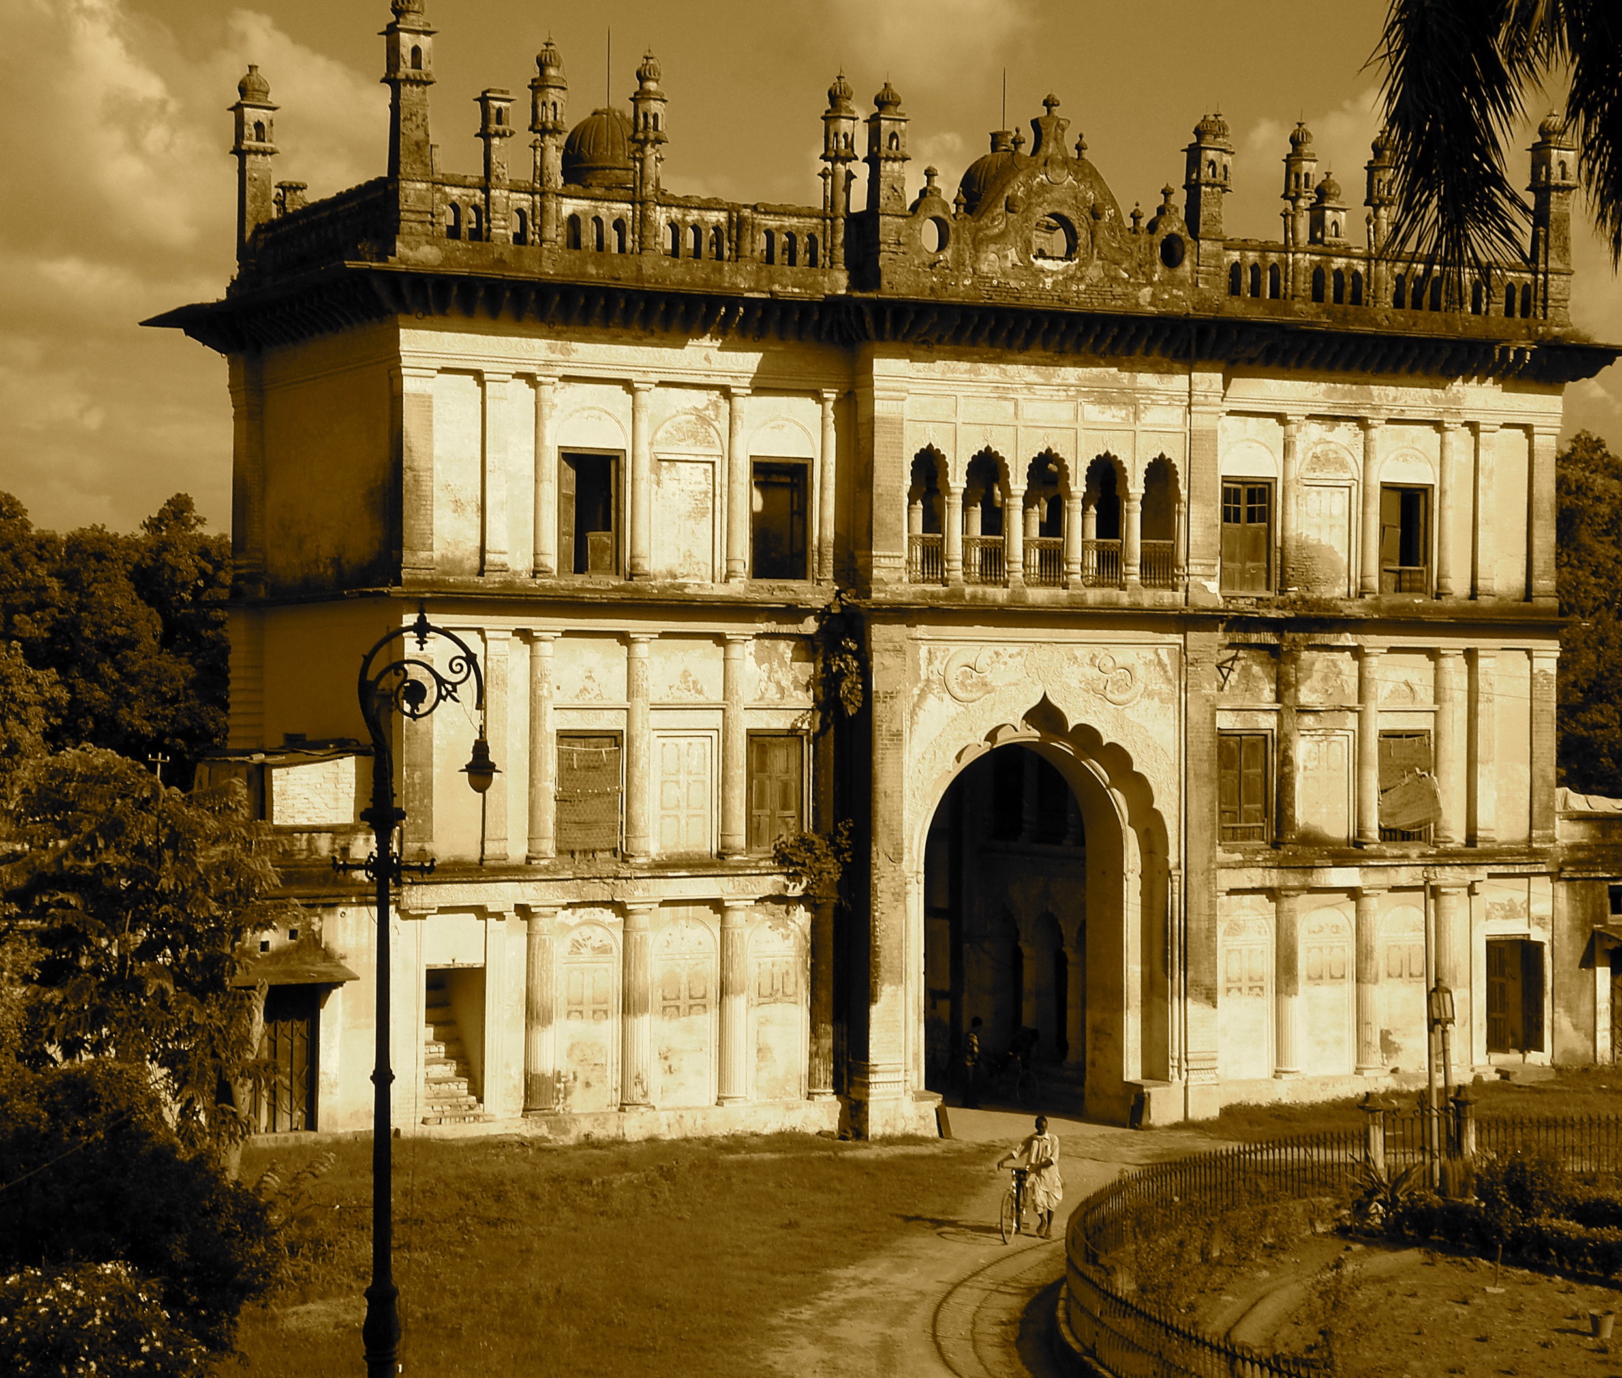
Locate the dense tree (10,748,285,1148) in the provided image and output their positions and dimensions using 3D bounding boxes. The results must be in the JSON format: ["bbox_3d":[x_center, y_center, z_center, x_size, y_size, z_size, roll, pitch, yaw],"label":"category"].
[{"bbox_3d":[-9.594,3.801,48.837,3.900,6.000,3.800,0,0,0],"label":"dense tree"}]

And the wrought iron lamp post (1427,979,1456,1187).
[{"bbox_3d":[9.527,5.950,50.500,0.380,3.160,0.380,1,-1,-24],"label":"wrought iron lamp post"}]

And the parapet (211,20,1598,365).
[{"bbox_3d":[2.080,-8.672,62.230,23.800,3.990,10.200,0,0,-26],"label":"parapet"}]

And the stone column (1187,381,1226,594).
[{"bbox_3d":[7.085,-3.597,60.027,0.660,3.797,0.450,0,0,-28],"label":"stone column"}]

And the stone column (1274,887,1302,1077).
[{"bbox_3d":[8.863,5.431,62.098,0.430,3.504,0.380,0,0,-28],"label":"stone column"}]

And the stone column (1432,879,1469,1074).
[{"bbox_3d":[11.821,5.322,61.677,0.500,3.520,0.500,1,-1,-24],"label":"stone column"}]

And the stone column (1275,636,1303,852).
[{"bbox_3d":[8.612,0.983,60.247,0.460,3.700,0.460,0,-1,0],"label":"stone column"}]

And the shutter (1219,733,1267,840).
[{"bbox_3d":[8.002,1.791,61.924,0.999,1.958,0.080,0,0,-28],"label":"shutter"}]

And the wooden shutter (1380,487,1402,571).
[{"bbox_3d":[10.652,-2.976,61.418,0.550,1.532,0.060,1,0,-44],"label":"wooden shutter"}]

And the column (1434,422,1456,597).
[{"bbox_3d":[11.908,-3.389,62.676,0.370,3.360,0.350,0,0,0],"label":"column"}]

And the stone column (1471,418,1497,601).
[{"bbox_3d":[12.705,-3.366,63.011,0.430,3.350,0.330,0,0,-26],"label":"stone column"}]

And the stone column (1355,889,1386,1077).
[{"bbox_3d":[10.191,5.311,60.951,0.500,3.380,0.500,0,-1,0],"label":"stone column"}]

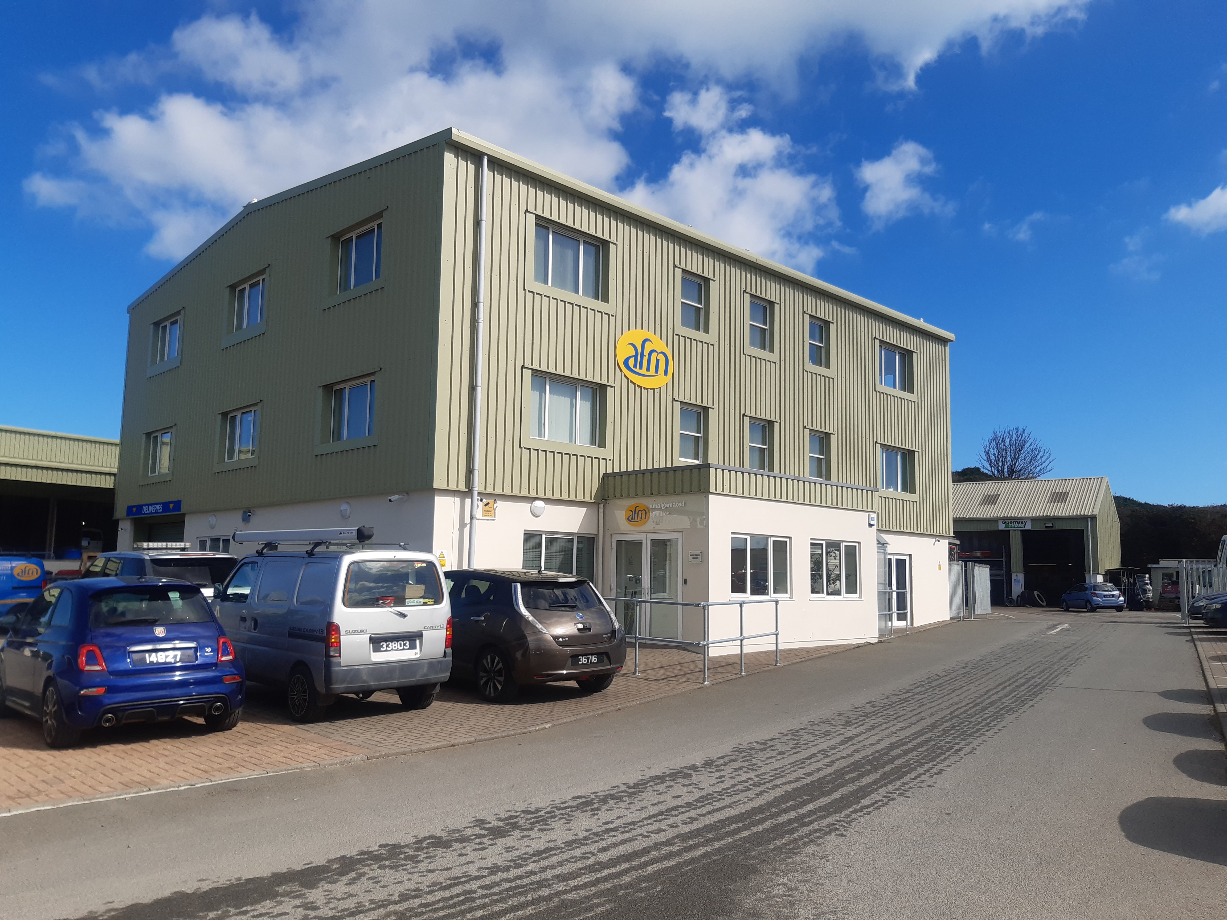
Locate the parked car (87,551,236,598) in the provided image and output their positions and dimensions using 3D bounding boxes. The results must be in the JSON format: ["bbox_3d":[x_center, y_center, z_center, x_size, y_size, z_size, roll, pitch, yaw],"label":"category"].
[{"bbox_3d":[-8.959,2.703,17.857,4.500,1.770,1.880,-6,-10,44],"label":"parked car"}]

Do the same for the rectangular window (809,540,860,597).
[{"bbox_3d":[4.917,2.450,20.591,2.061,1.269,0.100,8,-10,-44],"label":"rectangular window"}]

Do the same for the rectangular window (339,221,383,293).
[{"bbox_3d":[-5.058,-4.079,18.519,1.900,1.240,0.120,-6,-9,44],"label":"rectangular window"}]

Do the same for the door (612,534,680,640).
[{"bbox_3d":[0.690,2.566,18.685,0.100,2.148,1.998,8,-10,-44],"label":"door"}]

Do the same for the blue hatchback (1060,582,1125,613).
[{"bbox_3d":[24.700,7.050,47.700,1.695,1.510,3.885,1,-7,-1],"label":"blue hatchback"}]

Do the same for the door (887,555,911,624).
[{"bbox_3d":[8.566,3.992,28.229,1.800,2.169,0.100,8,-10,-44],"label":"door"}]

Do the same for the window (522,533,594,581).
[{"bbox_3d":[-1.152,2.095,18.905,2.008,1.200,0.100,8,-10,-44],"label":"window"}]

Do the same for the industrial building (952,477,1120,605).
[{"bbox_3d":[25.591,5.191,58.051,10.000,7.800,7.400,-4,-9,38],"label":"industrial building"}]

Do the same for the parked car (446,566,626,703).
[{"bbox_3d":[-1.816,2.251,12.468,1.770,1.550,4.445,7,-9,-44],"label":"parked car"}]

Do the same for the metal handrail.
[{"bbox_3d":[1.114,2.748,14.612,2.680,1.080,2.980,-4,-9,37],"label":"metal handrail"}]

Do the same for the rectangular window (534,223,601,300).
[{"bbox_3d":[-1.035,-4.181,19.840,2.087,1.347,0.120,8,-10,-44],"label":"rectangular window"}]

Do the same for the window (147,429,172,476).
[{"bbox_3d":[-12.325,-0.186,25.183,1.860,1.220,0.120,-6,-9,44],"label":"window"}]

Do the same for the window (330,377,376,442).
[{"bbox_3d":[-5.106,-0.971,18.149,1.900,1.220,0.120,-6,-9,44],"label":"window"}]

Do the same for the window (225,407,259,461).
[{"bbox_3d":[-9.442,-0.580,23.666,0.120,1.309,2.120,8,-10,-44],"label":"window"}]

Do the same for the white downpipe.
[{"bbox_3d":[-2.417,-1.140,16.336,0.120,8.950,0.120,7,-9,-43],"label":"white downpipe"}]

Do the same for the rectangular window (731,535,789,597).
[{"bbox_3d":[2.964,2.167,18.706,2.051,1.269,0.100,8,-10,-44],"label":"rectangular window"}]

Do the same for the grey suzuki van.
[{"bbox_3d":[-3.575,2.036,11.354,1.530,1.880,3.680,7,-9,-41],"label":"grey suzuki van"}]

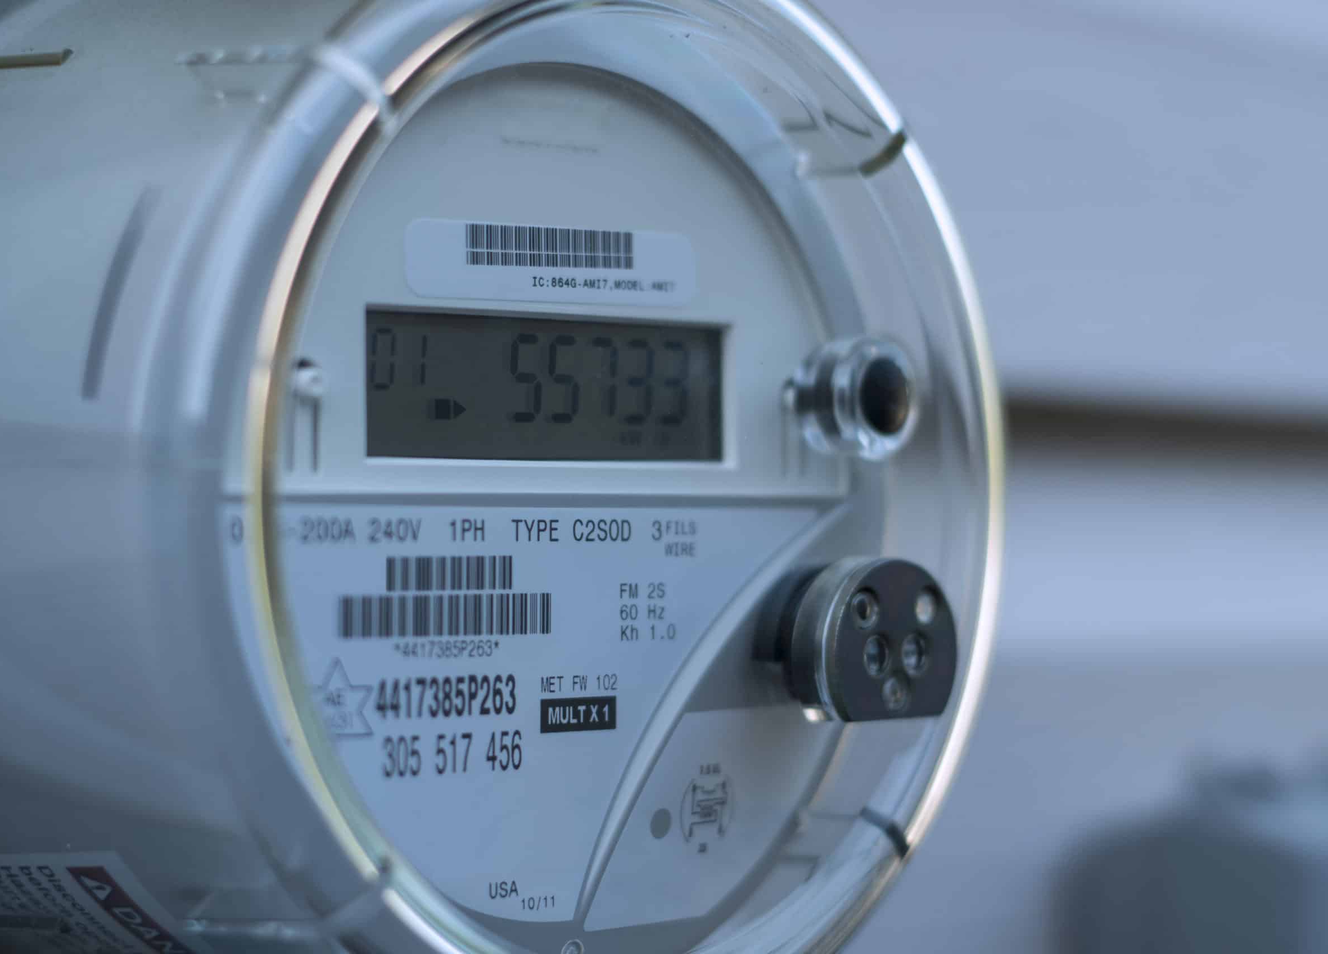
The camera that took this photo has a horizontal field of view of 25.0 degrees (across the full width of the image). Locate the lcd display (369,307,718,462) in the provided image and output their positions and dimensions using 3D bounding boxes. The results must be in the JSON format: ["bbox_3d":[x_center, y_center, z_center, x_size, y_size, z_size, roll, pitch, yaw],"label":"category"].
[{"bbox_3d":[-0.016,-0.011,0.397,0.004,0.018,0.065,-1,-1,44],"label":"lcd display"}]

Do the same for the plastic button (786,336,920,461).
[{"bbox_3d":[0.026,-0.011,0.417,0.011,0.017,0.017,-1,-1,44],"label":"plastic button"}]

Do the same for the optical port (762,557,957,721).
[{"bbox_3d":[0.028,0.022,0.420,0.014,0.022,0.026,-1,-1,44],"label":"optical port"}]

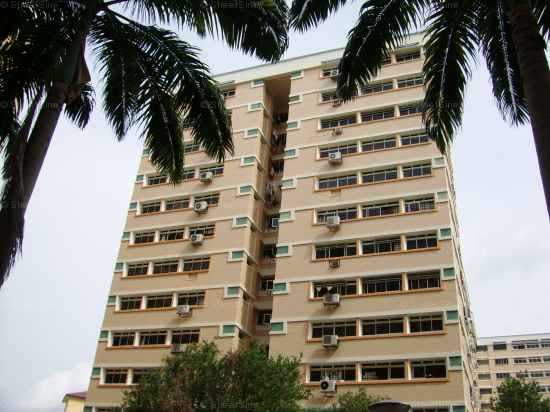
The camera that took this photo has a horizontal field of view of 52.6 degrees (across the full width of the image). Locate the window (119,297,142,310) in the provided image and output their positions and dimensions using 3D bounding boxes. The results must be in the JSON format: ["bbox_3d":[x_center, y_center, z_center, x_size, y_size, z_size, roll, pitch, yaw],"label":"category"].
[{"bbox_3d":[-11.167,7.587,43.258,1.850,1.060,0.150,-7,-31,20],"label":"window"}]

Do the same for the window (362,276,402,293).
[{"bbox_3d":[6.856,5.054,35.651,2.500,0.980,0.120,-7,-33,20],"label":"window"}]

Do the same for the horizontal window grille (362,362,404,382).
[{"bbox_3d":[6.599,10.065,33.809,2.500,1.070,0.150,-7,-31,20],"label":"horizontal window grille"}]

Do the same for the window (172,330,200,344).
[{"bbox_3d":[-6.345,9.315,39.195,2.280,1.130,0.150,-8,-32,21],"label":"window"}]

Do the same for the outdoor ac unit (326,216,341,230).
[{"bbox_3d":[4.034,1.114,38.341,0.850,0.680,0.340,-8,-32,21],"label":"outdoor ac unit"}]

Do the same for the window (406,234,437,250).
[{"bbox_3d":[9.213,2.262,34.772,1.940,1.100,0.100,-7,-33,20],"label":"window"}]

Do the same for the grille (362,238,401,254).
[{"bbox_3d":[6.865,2.635,35.670,2.550,1.050,0.140,-7,-33,20],"label":"grille"}]

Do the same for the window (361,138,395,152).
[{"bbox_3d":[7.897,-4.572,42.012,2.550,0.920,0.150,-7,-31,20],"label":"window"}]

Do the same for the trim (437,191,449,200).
[{"bbox_3d":[11.113,-0.679,36.834,0.680,0.550,0.100,-7,-33,20],"label":"trim"}]

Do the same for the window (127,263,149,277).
[{"bbox_3d":[-11.056,5.106,44.697,1.850,1.070,0.150,-7,-31,20],"label":"window"}]

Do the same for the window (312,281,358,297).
[{"bbox_3d":[3.812,5.329,35.313,2.860,1.070,0.140,-7,-33,20],"label":"window"}]

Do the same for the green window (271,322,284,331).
[{"bbox_3d":[0.148,7.959,36.610,0.880,0.550,0.100,-7,-33,20],"label":"green window"}]

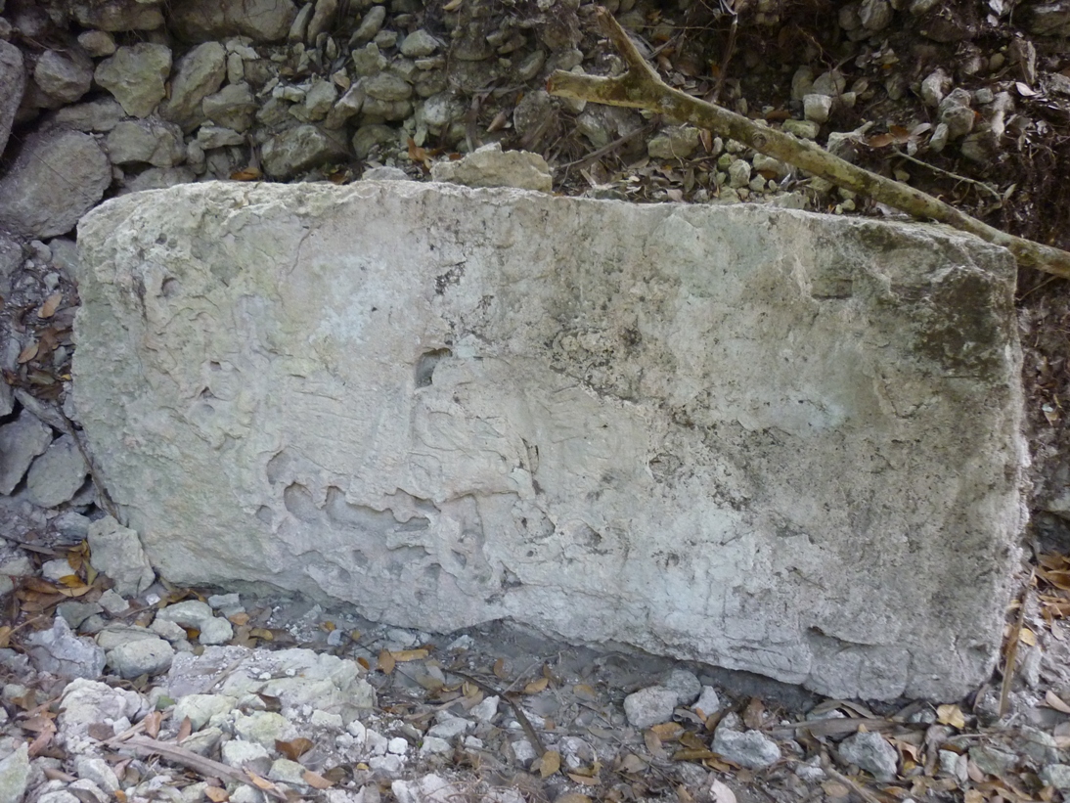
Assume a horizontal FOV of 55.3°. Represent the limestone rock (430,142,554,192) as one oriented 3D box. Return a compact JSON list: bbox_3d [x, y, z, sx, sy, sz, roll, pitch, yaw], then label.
[{"bbox_3d":[-0.100,-0.547,2.400,0.275,0.105,0.150,1,28,-3],"label":"limestone rock"}]

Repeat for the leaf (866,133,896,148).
[{"bbox_3d":[0.899,-0.679,2.650,0.069,0.012,0.032,-14,61,4],"label":"leaf"}]

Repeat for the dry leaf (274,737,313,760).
[{"bbox_3d":[-0.453,0.650,1.920,0.070,0.015,0.036,0,44,-9],"label":"dry leaf"}]

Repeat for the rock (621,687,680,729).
[{"bbox_3d":[0.221,0.584,1.946,0.104,0.064,0.074,-2,26,-5],"label":"rock"}]

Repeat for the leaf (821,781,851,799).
[{"bbox_3d":[0.531,0.683,1.795,0.050,0.009,0.032,3,31,4],"label":"leaf"}]

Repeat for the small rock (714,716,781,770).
[{"bbox_3d":[0.371,0.596,1.781,0.119,0.070,0.090,2,30,0],"label":"small rock"}]

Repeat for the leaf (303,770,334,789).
[{"bbox_3d":[-0.397,0.693,1.870,0.066,0.012,0.023,20,44,13],"label":"leaf"}]

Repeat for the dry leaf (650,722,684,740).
[{"bbox_3d":[0.249,0.621,1.921,0.060,0.010,0.033,-1,31,-2],"label":"dry leaf"}]

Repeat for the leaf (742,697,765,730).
[{"bbox_3d":[0.393,0.560,1.834,0.037,0.025,0.070,9,31,13],"label":"leaf"}]

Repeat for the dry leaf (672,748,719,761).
[{"bbox_3d":[0.279,0.612,1.767,0.082,0.018,0.027,0,30,-3],"label":"dry leaf"}]

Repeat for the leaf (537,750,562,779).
[{"bbox_3d":[0.026,0.655,1.843,0.033,0.009,0.058,22,54,17],"label":"leaf"}]

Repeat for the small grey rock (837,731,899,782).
[{"bbox_3d":[0.599,0.635,1.835,0.100,0.066,0.072,13,28,25],"label":"small grey rock"}]

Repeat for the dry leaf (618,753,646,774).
[{"bbox_3d":[0.176,0.655,1.848,0.059,0.010,0.034,-6,34,-8],"label":"dry leaf"}]

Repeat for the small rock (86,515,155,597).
[{"bbox_3d":[-0.893,0.333,2.200,0.140,0.140,0.110,-11,31,-23],"label":"small rock"}]

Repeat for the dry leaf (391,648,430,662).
[{"bbox_3d":[-0.240,0.488,1.962,0.075,0.014,0.025,-5,31,-11],"label":"dry leaf"}]

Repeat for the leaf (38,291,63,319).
[{"bbox_3d":[-1.188,-0.235,2.500,0.036,0.010,0.072,29,64,15],"label":"leaf"}]

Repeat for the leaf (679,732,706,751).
[{"bbox_3d":[0.280,0.598,1.792,0.050,0.020,0.034,23,36,32],"label":"leaf"}]

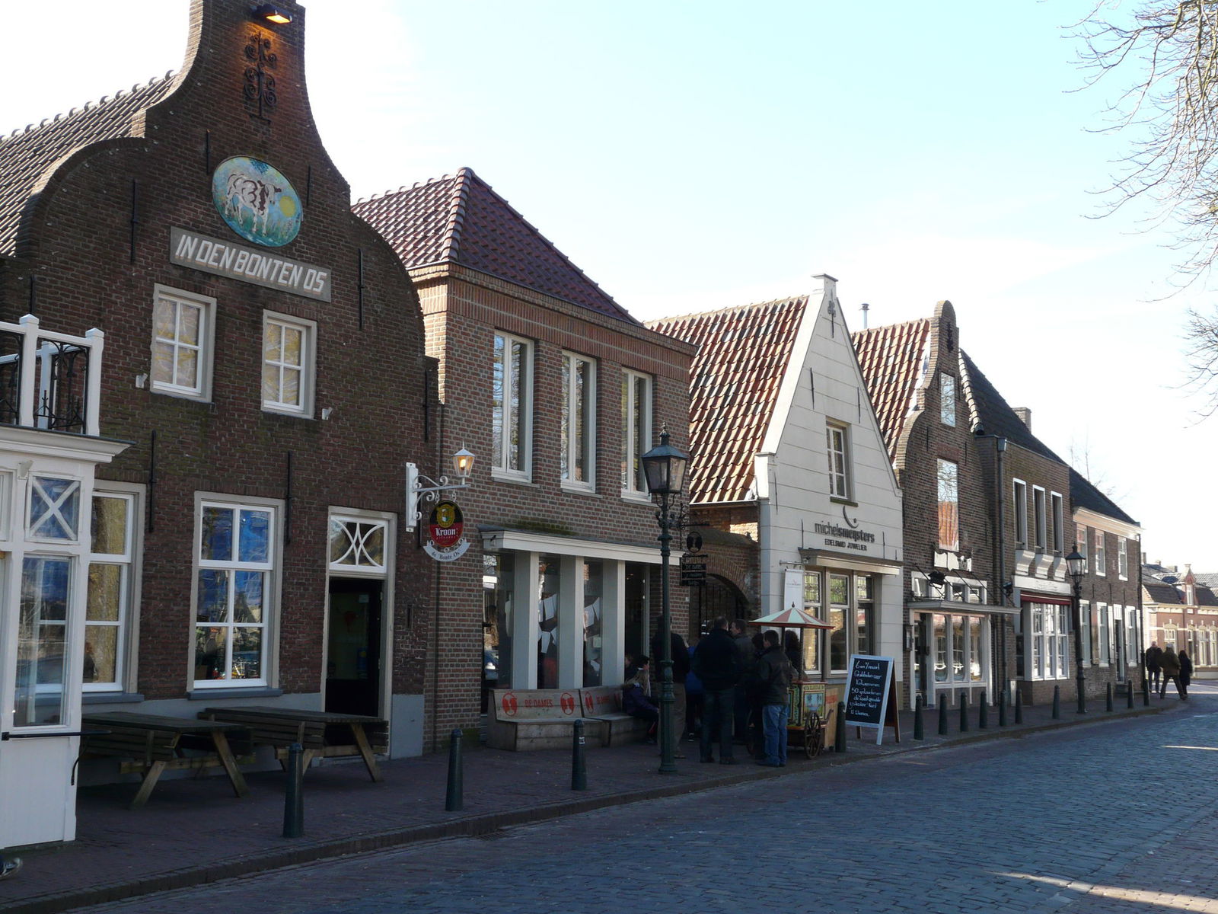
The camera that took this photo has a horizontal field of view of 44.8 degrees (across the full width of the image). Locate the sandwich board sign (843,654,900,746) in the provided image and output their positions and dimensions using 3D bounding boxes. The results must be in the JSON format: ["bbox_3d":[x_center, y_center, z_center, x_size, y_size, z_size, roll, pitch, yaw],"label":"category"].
[{"bbox_3d":[4.120,3.846,23.429,0.710,1.340,0.600,-6,-10,40],"label":"sandwich board sign"}]

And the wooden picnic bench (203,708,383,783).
[{"bbox_3d":[-3.330,2.986,15.253,1.820,0.700,1.580,-4,-9,33],"label":"wooden picnic bench"}]

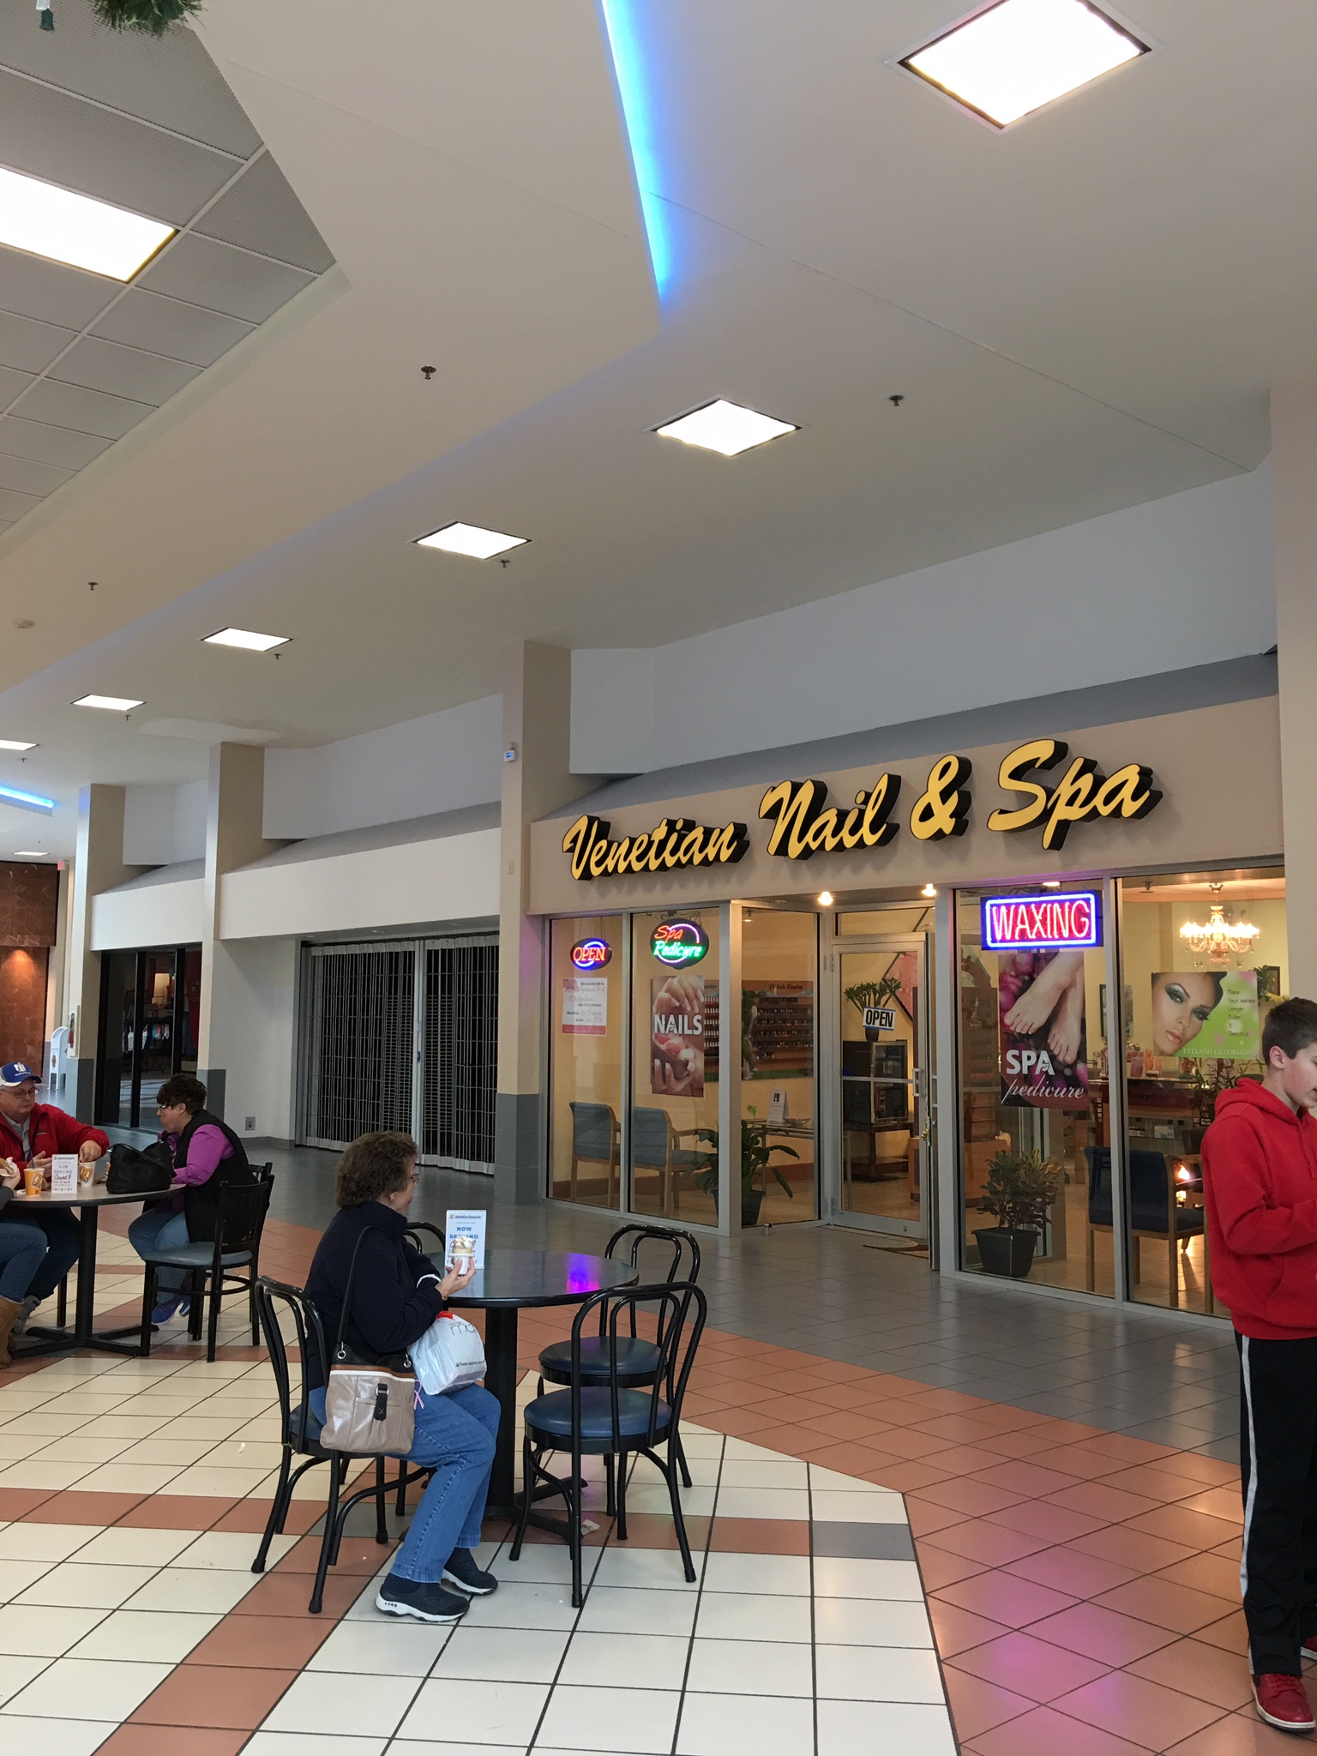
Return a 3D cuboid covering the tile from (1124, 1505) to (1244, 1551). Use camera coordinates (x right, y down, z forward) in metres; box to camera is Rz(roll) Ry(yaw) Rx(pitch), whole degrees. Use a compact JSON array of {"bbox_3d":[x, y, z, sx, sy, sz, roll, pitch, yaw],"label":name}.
[{"bbox_3d":[1.658,2.049,4.630,0.298,0.012,0.298,5,-7,-39],"label":"tile"}]

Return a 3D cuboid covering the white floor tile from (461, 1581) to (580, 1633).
[{"bbox_3d":[-0.360,1.988,4.007,0.305,0.010,0.302,0,-5,5],"label":"white floor tile"}]

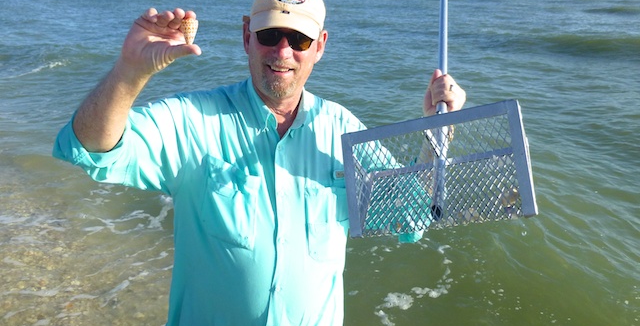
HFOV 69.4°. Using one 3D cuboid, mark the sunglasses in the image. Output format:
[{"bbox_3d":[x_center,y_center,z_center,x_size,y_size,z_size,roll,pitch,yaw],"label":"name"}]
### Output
[{"bbox_3d":[-0.079,-0.286,1.058,0.138,0.042,0.140,7,18,-7],"label":"sunglasses"}]

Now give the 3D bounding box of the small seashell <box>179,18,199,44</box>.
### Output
[{"bbox_3d":[-0.248,-0.251,0.880,0.034,0.053,0.033,0,18,-16],"label":"small seashell"}]

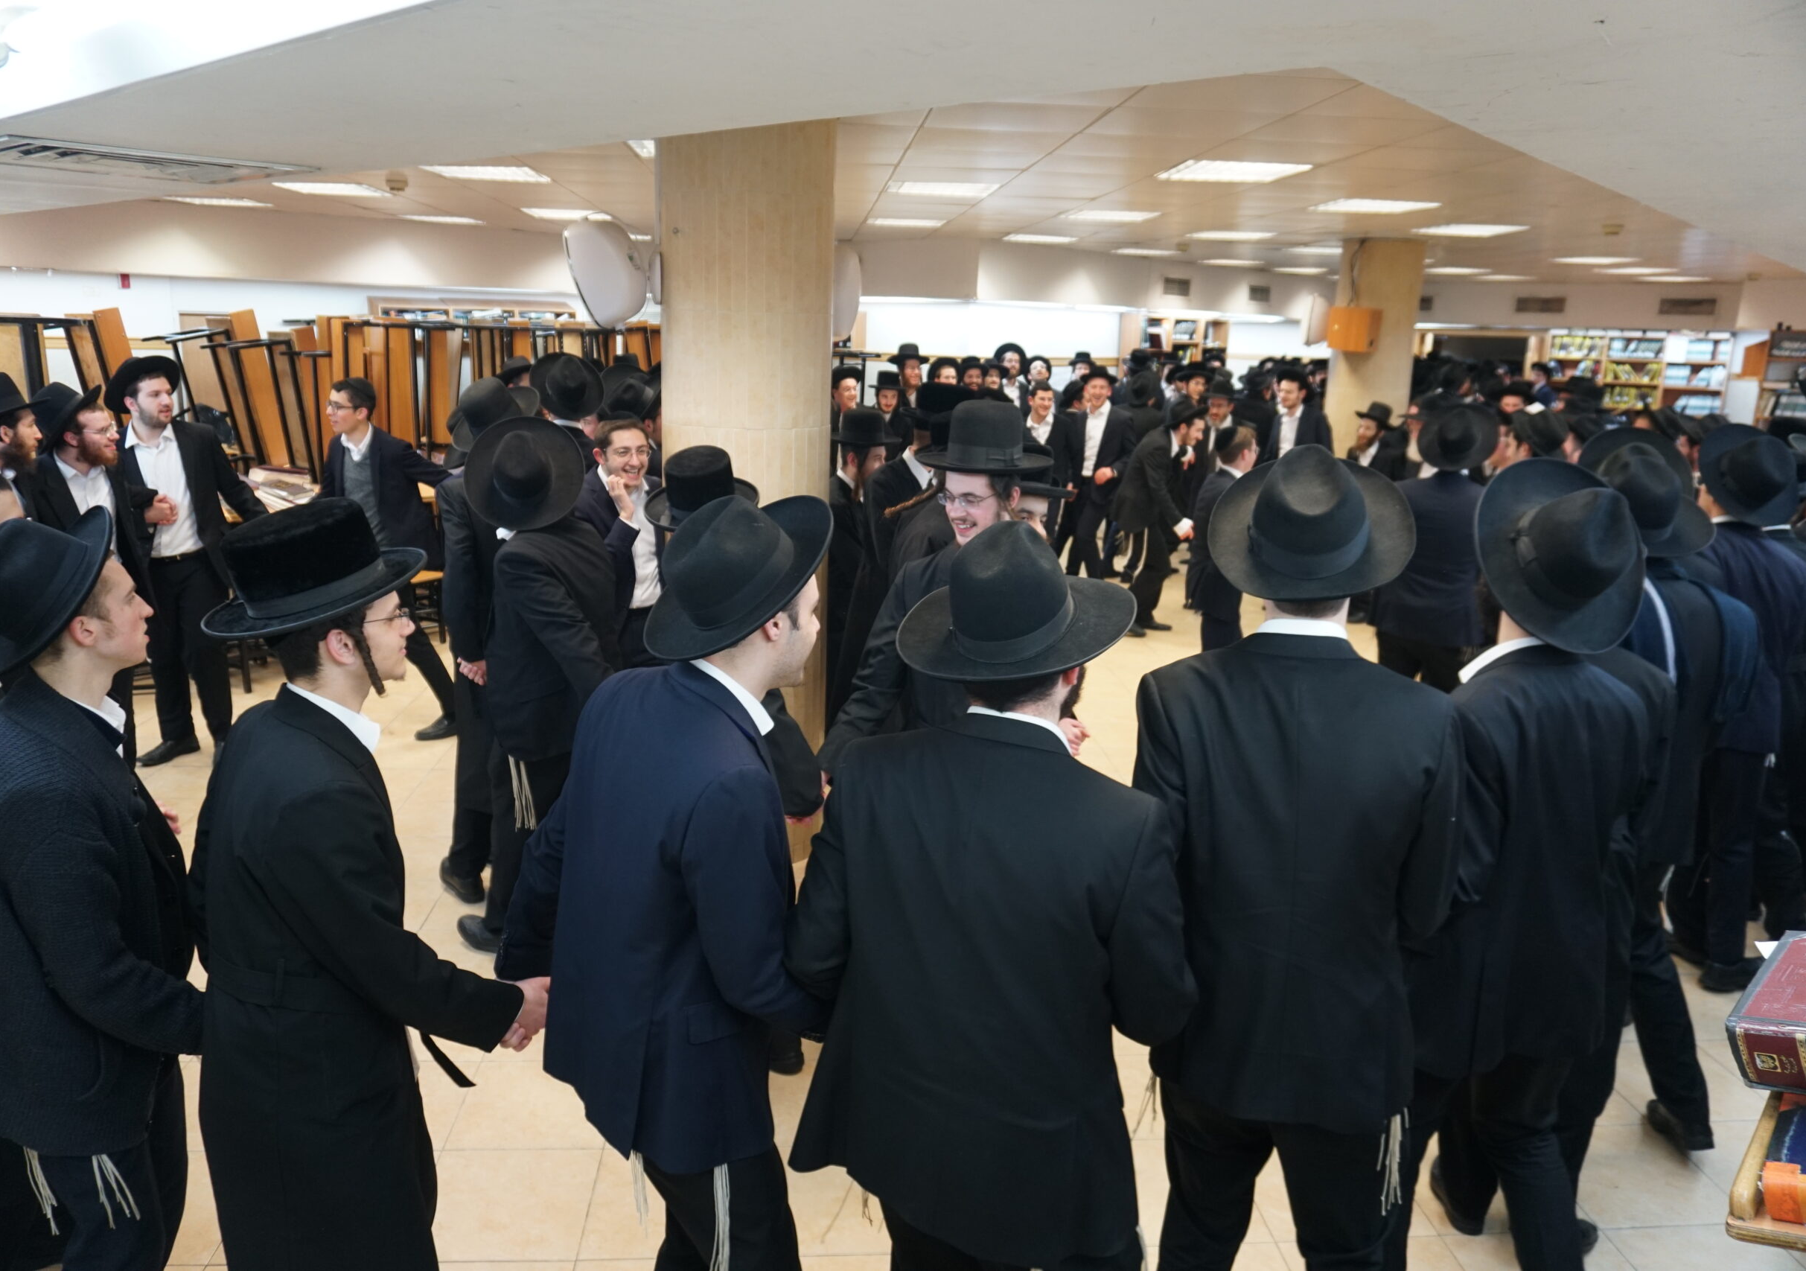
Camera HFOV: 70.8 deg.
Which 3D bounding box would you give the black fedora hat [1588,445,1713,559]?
[{"bbox_3d":[1.955,-0.347,3.346,0.360,0.160,0.390,-15,23,-17],"label":"black fedora hat"}]

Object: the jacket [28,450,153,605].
[{"bbox_3d":[-3.328,-0.379,5.177,0.400,0.750,0.580,12,17,36],"label":"jacket"}]

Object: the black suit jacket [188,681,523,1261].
[{"bbox_3d":[-0.844,0.595,2.007,0.420,1.080,0.540,-9,17,-36],"label":"black suit jacket"}]

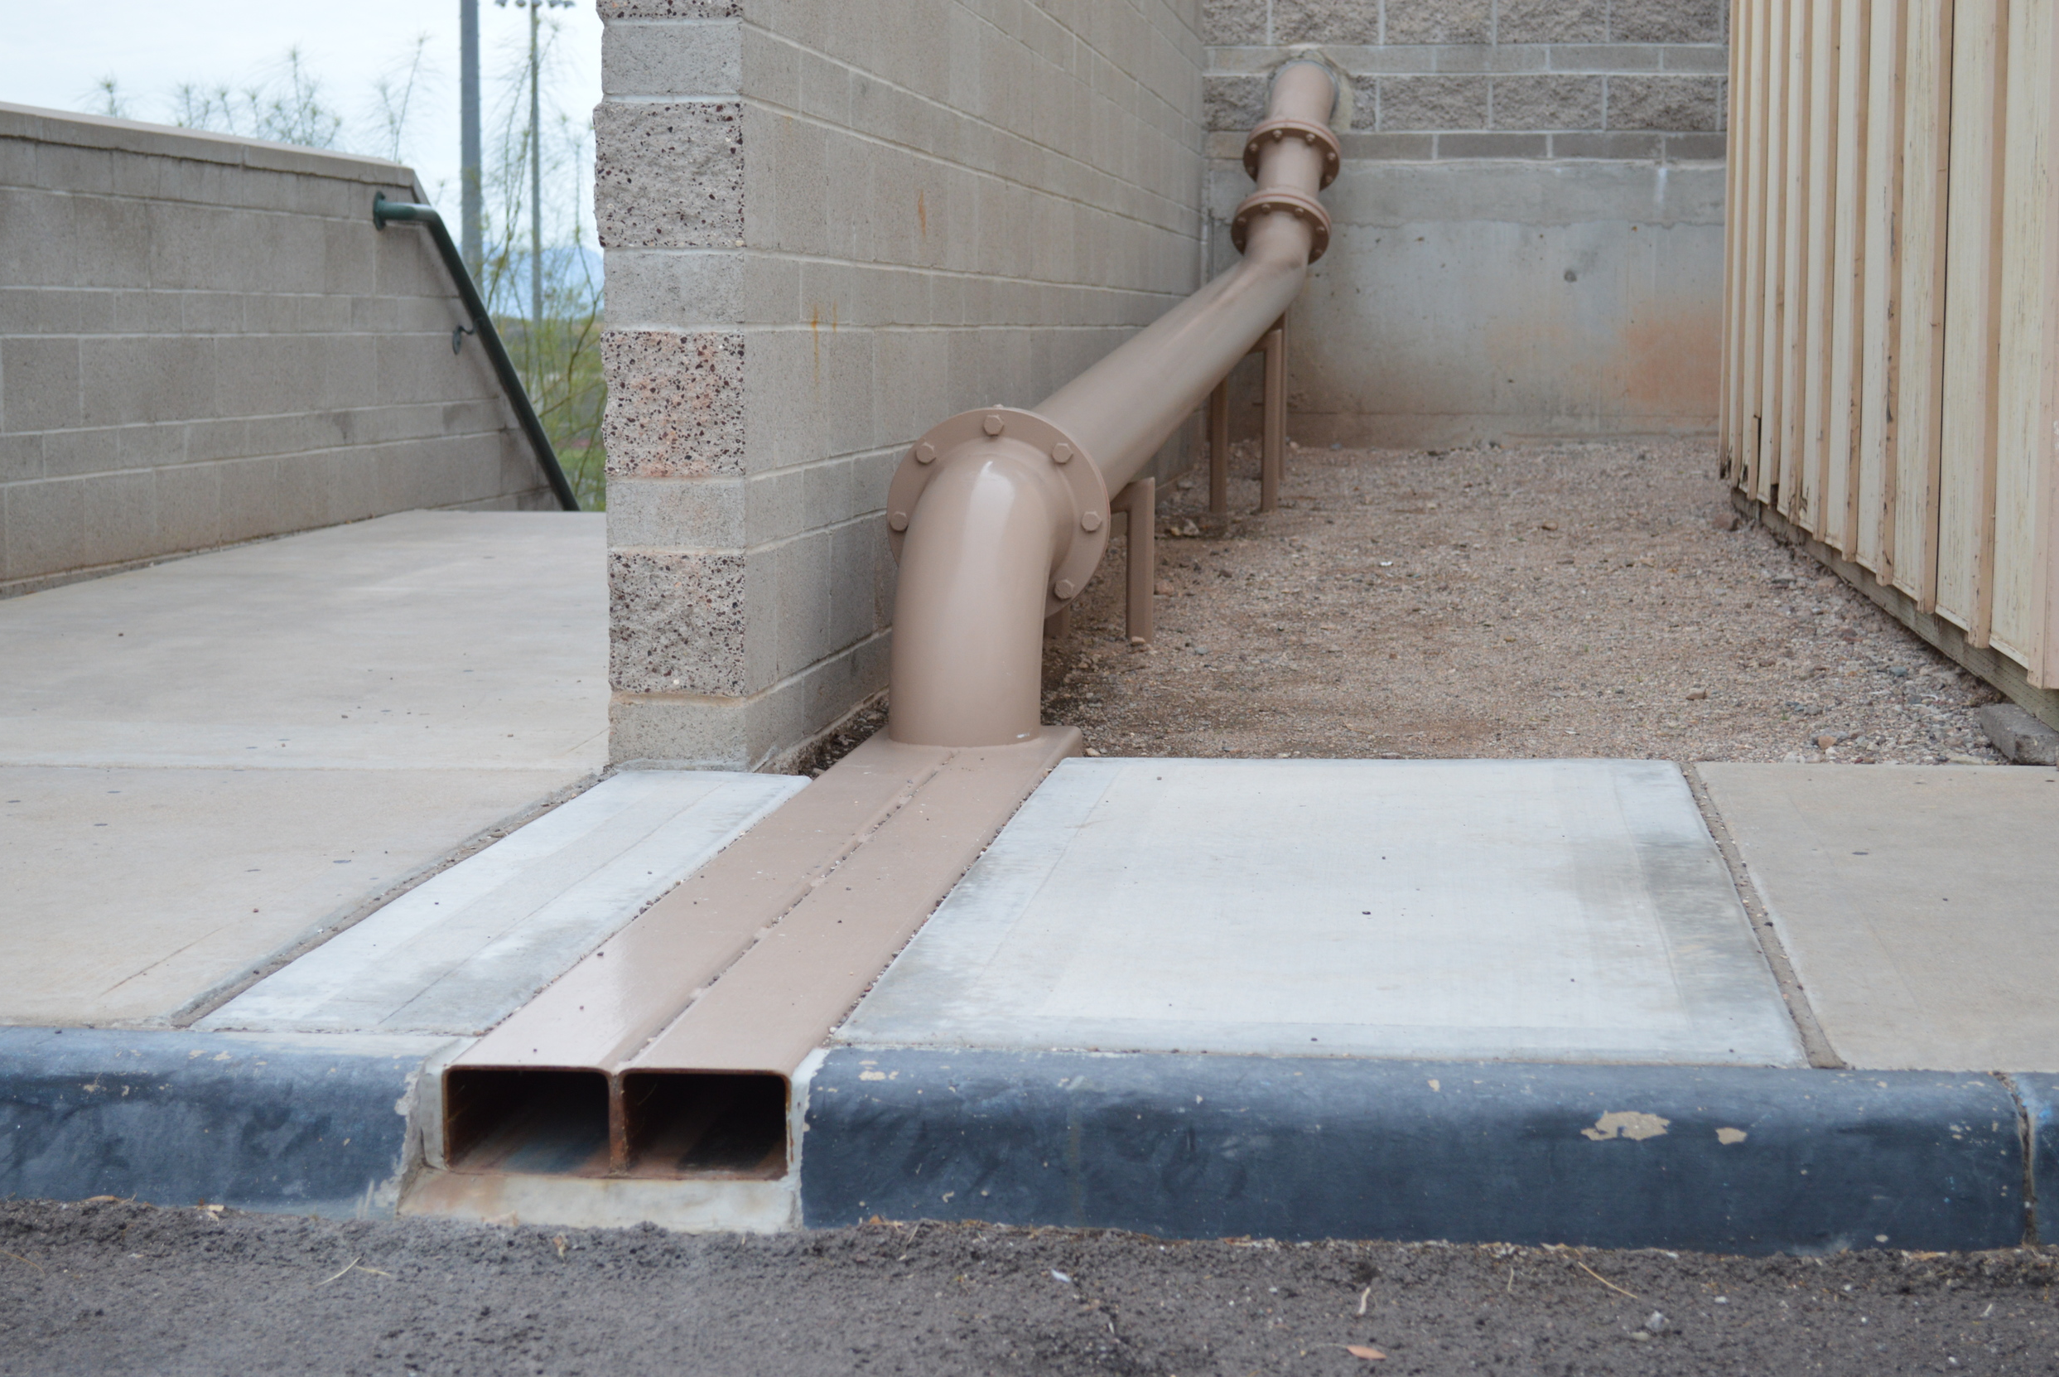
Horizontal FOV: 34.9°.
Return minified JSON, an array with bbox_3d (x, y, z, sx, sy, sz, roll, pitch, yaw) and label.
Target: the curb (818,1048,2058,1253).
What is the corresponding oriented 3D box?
[{"bbox_3d":[0.305,0.382,2.708,0.977,0.118,0.163,0,6,8],"label":"curb"}]

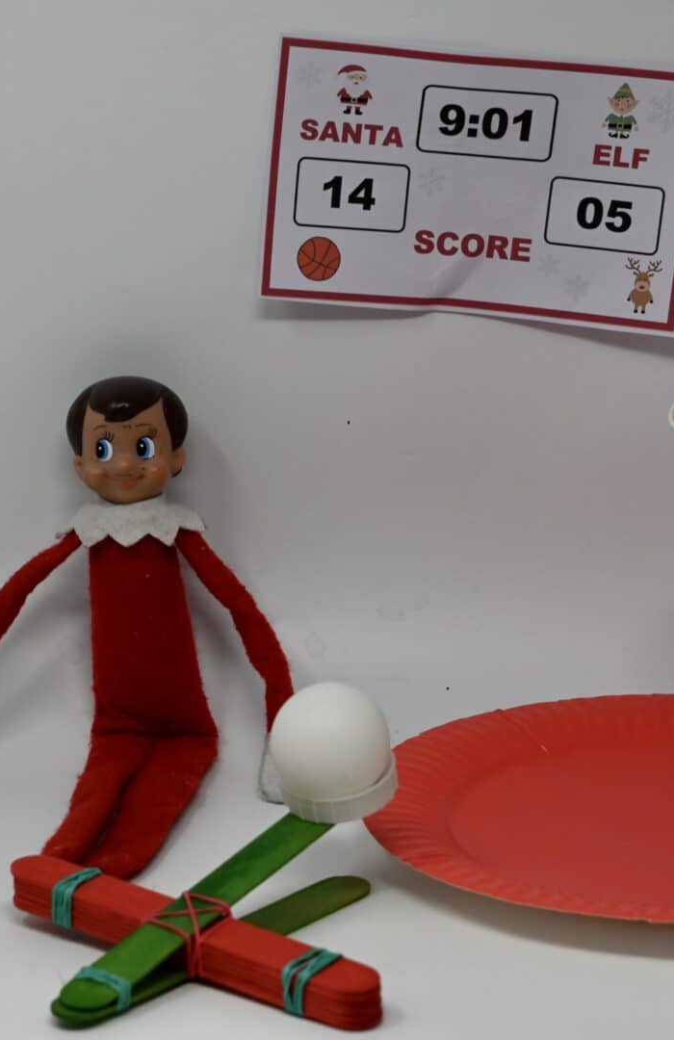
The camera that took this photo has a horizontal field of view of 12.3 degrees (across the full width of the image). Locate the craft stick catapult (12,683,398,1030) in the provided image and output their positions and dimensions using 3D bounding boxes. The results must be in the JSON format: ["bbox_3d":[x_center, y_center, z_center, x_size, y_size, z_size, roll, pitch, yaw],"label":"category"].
[{"bbox_3d":[-0.037,0.102,1.009,0.147,0.075,0.158,11,18,36],"label":"craft stick catapult"}]

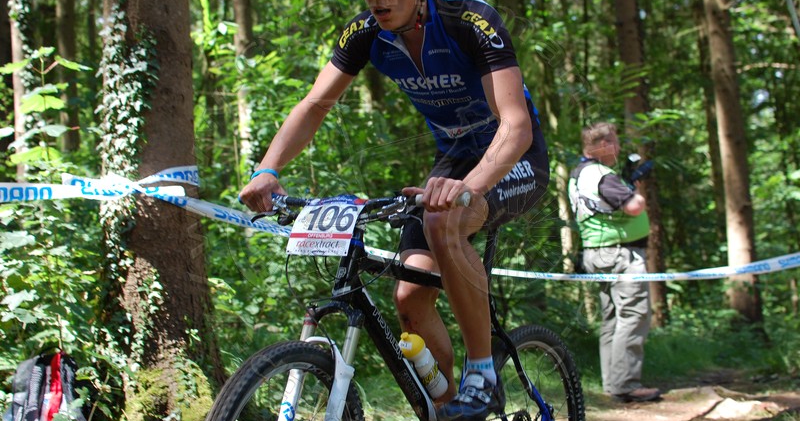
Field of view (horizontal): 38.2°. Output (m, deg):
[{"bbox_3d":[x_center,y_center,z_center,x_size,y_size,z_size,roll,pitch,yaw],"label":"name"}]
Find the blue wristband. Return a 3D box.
[{"bbox_3d":[-0.366,-0.093,3.150,0.073,0.018,0.060,13,-18,17],"label":"blue wristband"}]

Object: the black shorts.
[{"bbox_3d":[0.222,-0.064,3.480,0.400,0.380,0.420,-8,3,39],"label":"black shorts"}]

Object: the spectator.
[{"bbox_3d":[1.380,0.328,7.420,0.500,1.780,0.540,-2,-5,-25],"label":"spectator"}]

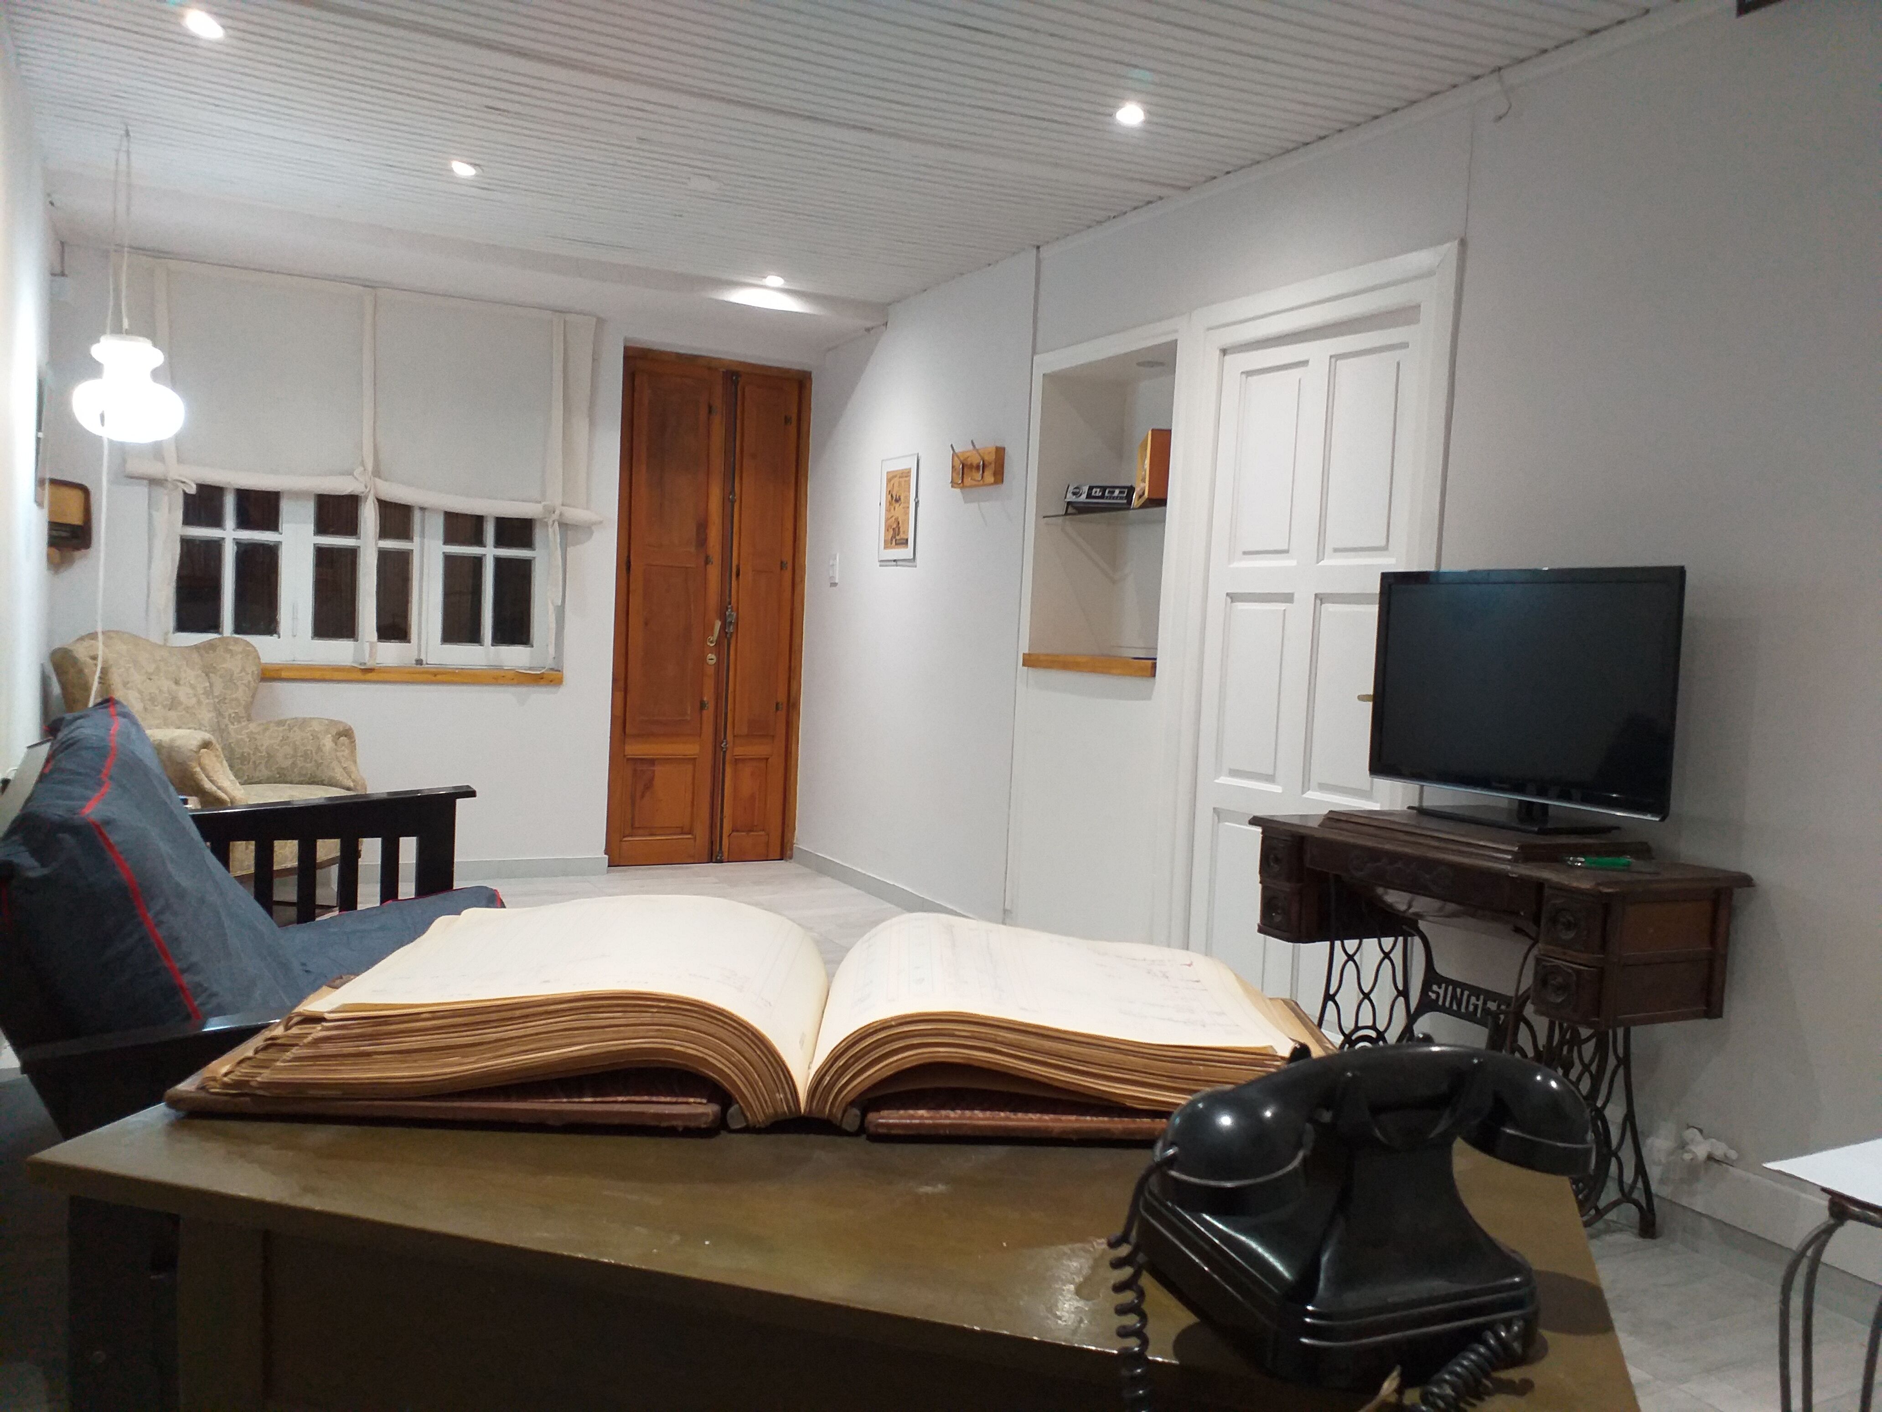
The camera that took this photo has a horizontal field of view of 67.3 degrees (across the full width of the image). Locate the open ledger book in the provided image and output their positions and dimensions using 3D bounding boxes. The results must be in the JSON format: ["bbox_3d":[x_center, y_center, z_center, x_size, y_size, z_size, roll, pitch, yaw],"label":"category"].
[{"bbox_3d":[-0.100,0.250,1.173,0.900,0.097,0.315,3,3,-4],"label":"open ledger book"}]

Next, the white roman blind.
[{"bbox_3d":[-2.206,-0.956,5.562,1.736,1.386,0.090,1,4,-26],"label":"white roman blind"}]

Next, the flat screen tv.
[{"bbox_3d":[1.183,-0.020,2.956,0.210,0.528,0.753,1,4,-29],"label":"flat screen tv"}]

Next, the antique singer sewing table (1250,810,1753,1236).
[{"bbox_3d":[1.089,0.644,2.884,0.460,0.778,0.891,1,4,-29],"label":"antique singer sewing table"}]

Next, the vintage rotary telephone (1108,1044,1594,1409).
[{"bbox_3d":[0.221,0.257,0.778,0.240,0.156,0.165,2,4,-19],"label":"vintage rotary telephone"}]

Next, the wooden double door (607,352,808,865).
[{"bbox_3d":[-1.045,-0.420,6.410,0.866,2.277,0.070,1,4,-26],"label":"wooden double door"}]

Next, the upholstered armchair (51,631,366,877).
[{"bbox_3d":[-2.490,0.249,4.810,0.760,1.000,0.720,4,4,25],"label":"upholstered armchair"}]

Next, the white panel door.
[{"bbox_3d":[0.975,-0.007,3.822,0.045,1.944,0.681,0,4,-35],"label":"white panel door"}]

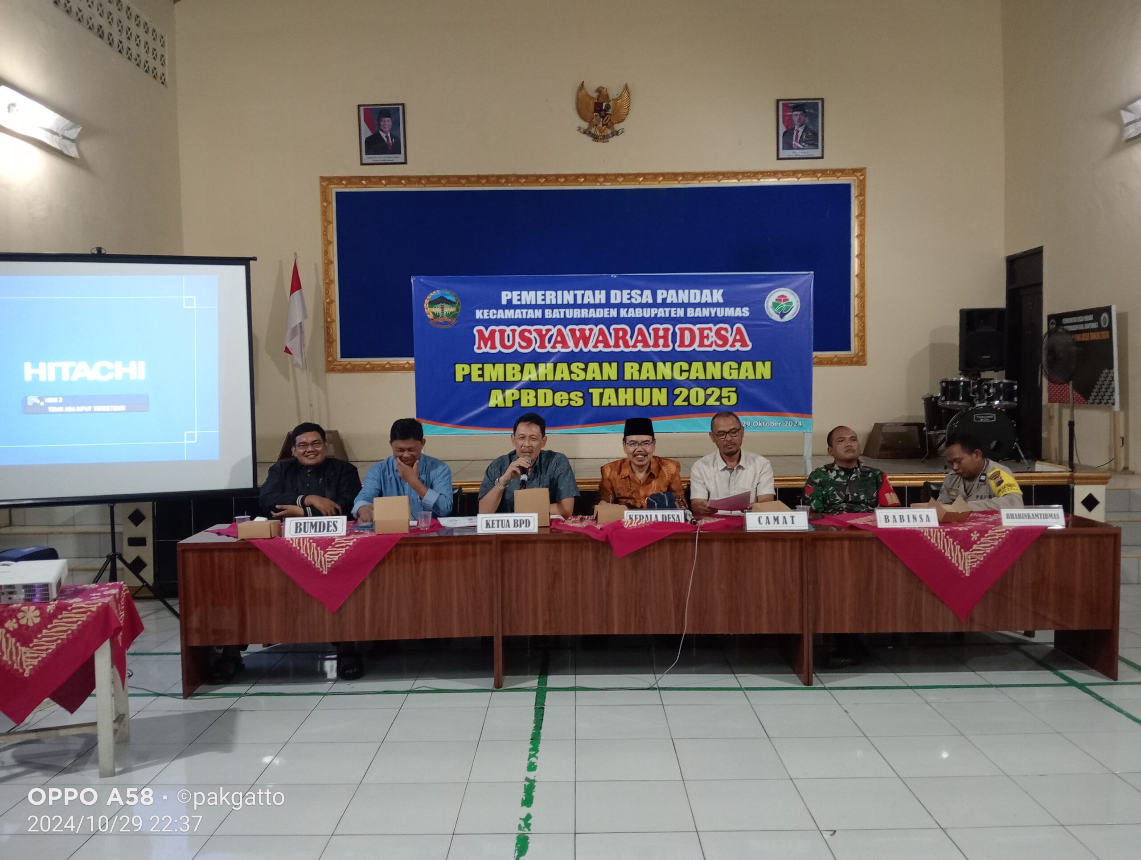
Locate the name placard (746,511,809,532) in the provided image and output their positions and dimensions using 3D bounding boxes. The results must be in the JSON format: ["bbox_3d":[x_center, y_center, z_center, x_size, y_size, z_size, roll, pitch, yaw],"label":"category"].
[{"bbox_3d":[1.005,0.442,4.498,0.300,0.098,0.060,-1,3,1],"label":"name placard"}]

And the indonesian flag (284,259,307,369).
[{"bbox_3d":[-2.340,-0.992,7.879,0.200,0.920,0.140,-1,3,0],"label":"indonesian flag"}]

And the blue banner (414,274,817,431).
[{"bbox_3d":[0.314,-0.558,6.859,2.970,1.186,0.020,-1,3,0],"label":"blue banner"}]

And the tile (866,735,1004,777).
[{"bbox_3d":[1.421,1.279,3.623,0.400,0.010,0.400,-1,3,0],"label":"tile"}]

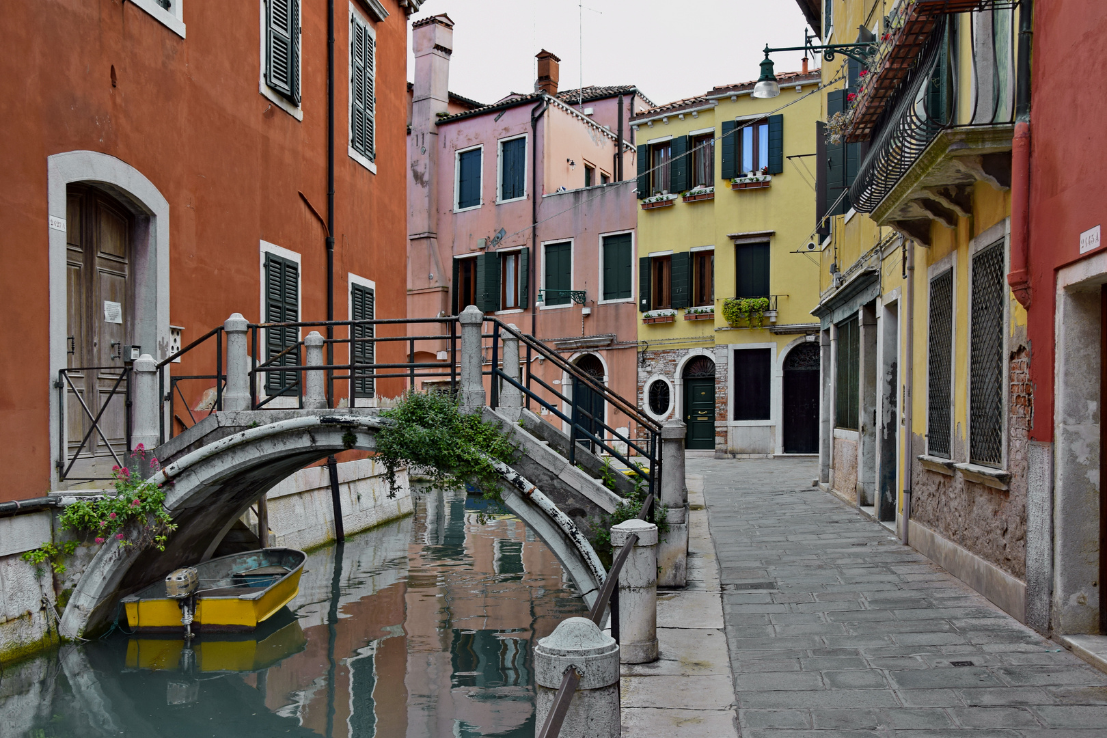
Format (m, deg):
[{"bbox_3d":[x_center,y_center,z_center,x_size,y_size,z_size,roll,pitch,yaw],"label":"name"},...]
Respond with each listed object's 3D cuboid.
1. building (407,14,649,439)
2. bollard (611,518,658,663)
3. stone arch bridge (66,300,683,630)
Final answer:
[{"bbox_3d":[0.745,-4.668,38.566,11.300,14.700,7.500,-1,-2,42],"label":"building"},{"bbox_3d":[0.500,1.352,6.800,0.290,0.860,0.290,0,-1,8],"label":"bollard"},{"bbox_3d":[-1.609,1.037,11.219,5.980,3.130,2.400,0,-1,10],"label":"stone arch bridge"}]

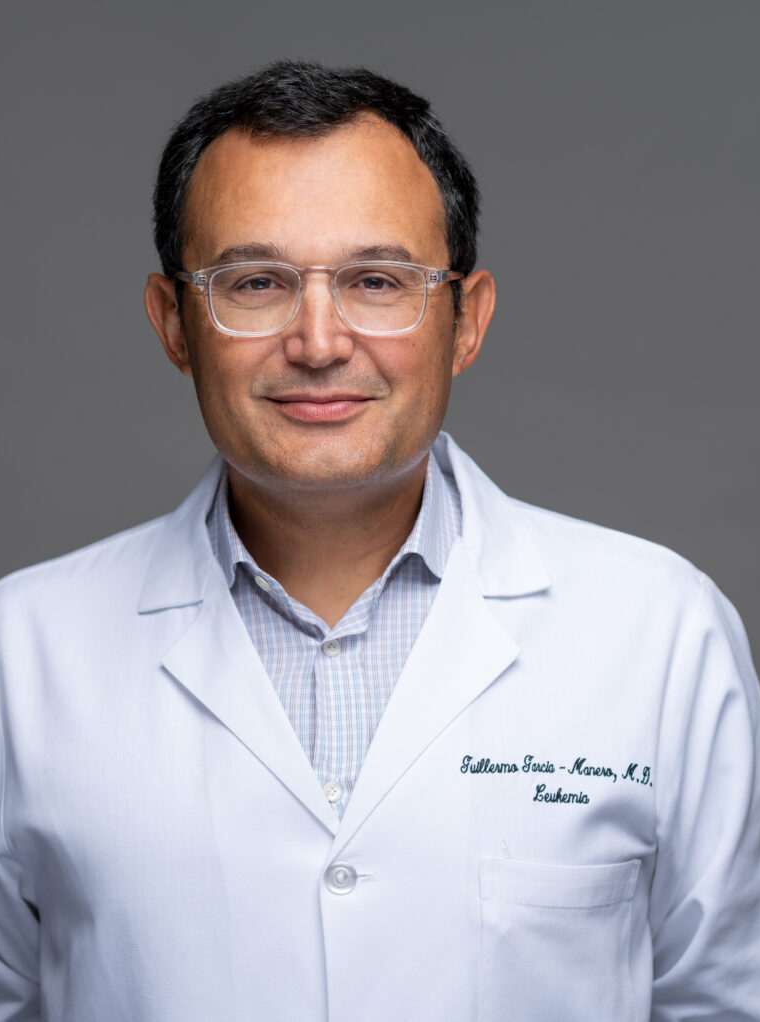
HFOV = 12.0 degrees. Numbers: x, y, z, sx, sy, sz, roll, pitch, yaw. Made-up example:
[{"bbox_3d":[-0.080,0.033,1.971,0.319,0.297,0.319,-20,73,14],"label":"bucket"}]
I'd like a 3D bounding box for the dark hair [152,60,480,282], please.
[{"bbox_3d":[-0.036,-0.163,2.075,0.187,0.180,0.198,0,3,-1],"label":"dark hair"}]

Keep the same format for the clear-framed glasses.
[{"bbox_3d":[-0.034,-0.117,2.028,0.158,0.047,0.148,0,3,-1],"label":"clear-framed glasses"}]

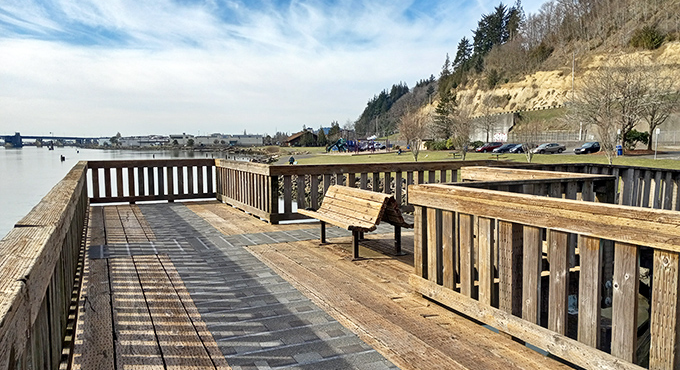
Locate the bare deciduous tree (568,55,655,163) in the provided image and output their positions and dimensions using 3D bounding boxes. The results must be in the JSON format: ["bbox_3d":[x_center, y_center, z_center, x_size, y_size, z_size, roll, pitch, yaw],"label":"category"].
[{"bbox_3d":[21.420,-5.860,42.000,6.600,8.700,6.600,0,5,0],"label":"bare deciduous tree"}]

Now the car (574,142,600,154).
[{"bbox_3d":[33.331,-4.859,71.000,4.600,1.500,1.820,-4,6,-34],"label":"car"}]

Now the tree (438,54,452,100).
[{"bbox_3d":[37.792,-38.509,190.000,5.300,16.500,5.300,0,5,0],"label":"tree"}]

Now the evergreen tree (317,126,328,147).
[{"bbox_3d":[-7.589,-20.814,230.000,4.500,8.300,4.500,0,5,0],"label":"evergreen tree"}]

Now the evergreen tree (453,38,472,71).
[{"bbox_3d":[48.501,-51.471,210.000,8.000,14.500,8.000,0,5,0],"label":"evergreen tree"}]

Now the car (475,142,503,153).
[{"bbox_3d":[24.240,-6.015,86.000,4.700,1.670,1.850,-3,5,-28],"label":"car"}]

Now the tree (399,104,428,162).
[{"bbox_3d":[6.929,-4.808,50.000,2.900,5.600,2.900,0,5,0],"label":"tree"}]

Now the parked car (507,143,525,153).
[{"bbox_3d":[27.010,-5.328,78.500,4.550,1.460,1.800,-2,5,-23],"label":"parked car"}]

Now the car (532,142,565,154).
[{"bbox_3d":[29.159,-5.037,74.000,4.750,1.450,1.820,-2,5,-17],"label":"car"}]

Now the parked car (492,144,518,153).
[{"bbox_3d":[26.526,-5.783,84.500,4.600,1.460,1.800,-3,5,-28],"label":"parked car"}]

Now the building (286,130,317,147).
[{"bbox_3d":[-16.827,-20.506,238.000,13.000,6.800,20.000,-1,5,-10],"label":"building"}]

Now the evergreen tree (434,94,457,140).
[{"bbox_3d":[24.267,-14.951,122.000,5.100,12.000,5.100,0,5,0],"label":"evergreen tree"}]

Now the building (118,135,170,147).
[{"bbox_3d":[-147.813,-33.032,400.000,35.000,8.000,24.000,-2,5,-16],"label":"building"}]

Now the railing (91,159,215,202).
[{"bbox_3d":[-4.619,-0.099,13.250,3.000,1.040,0.180,-3,5,-24],"label":"railing"}]

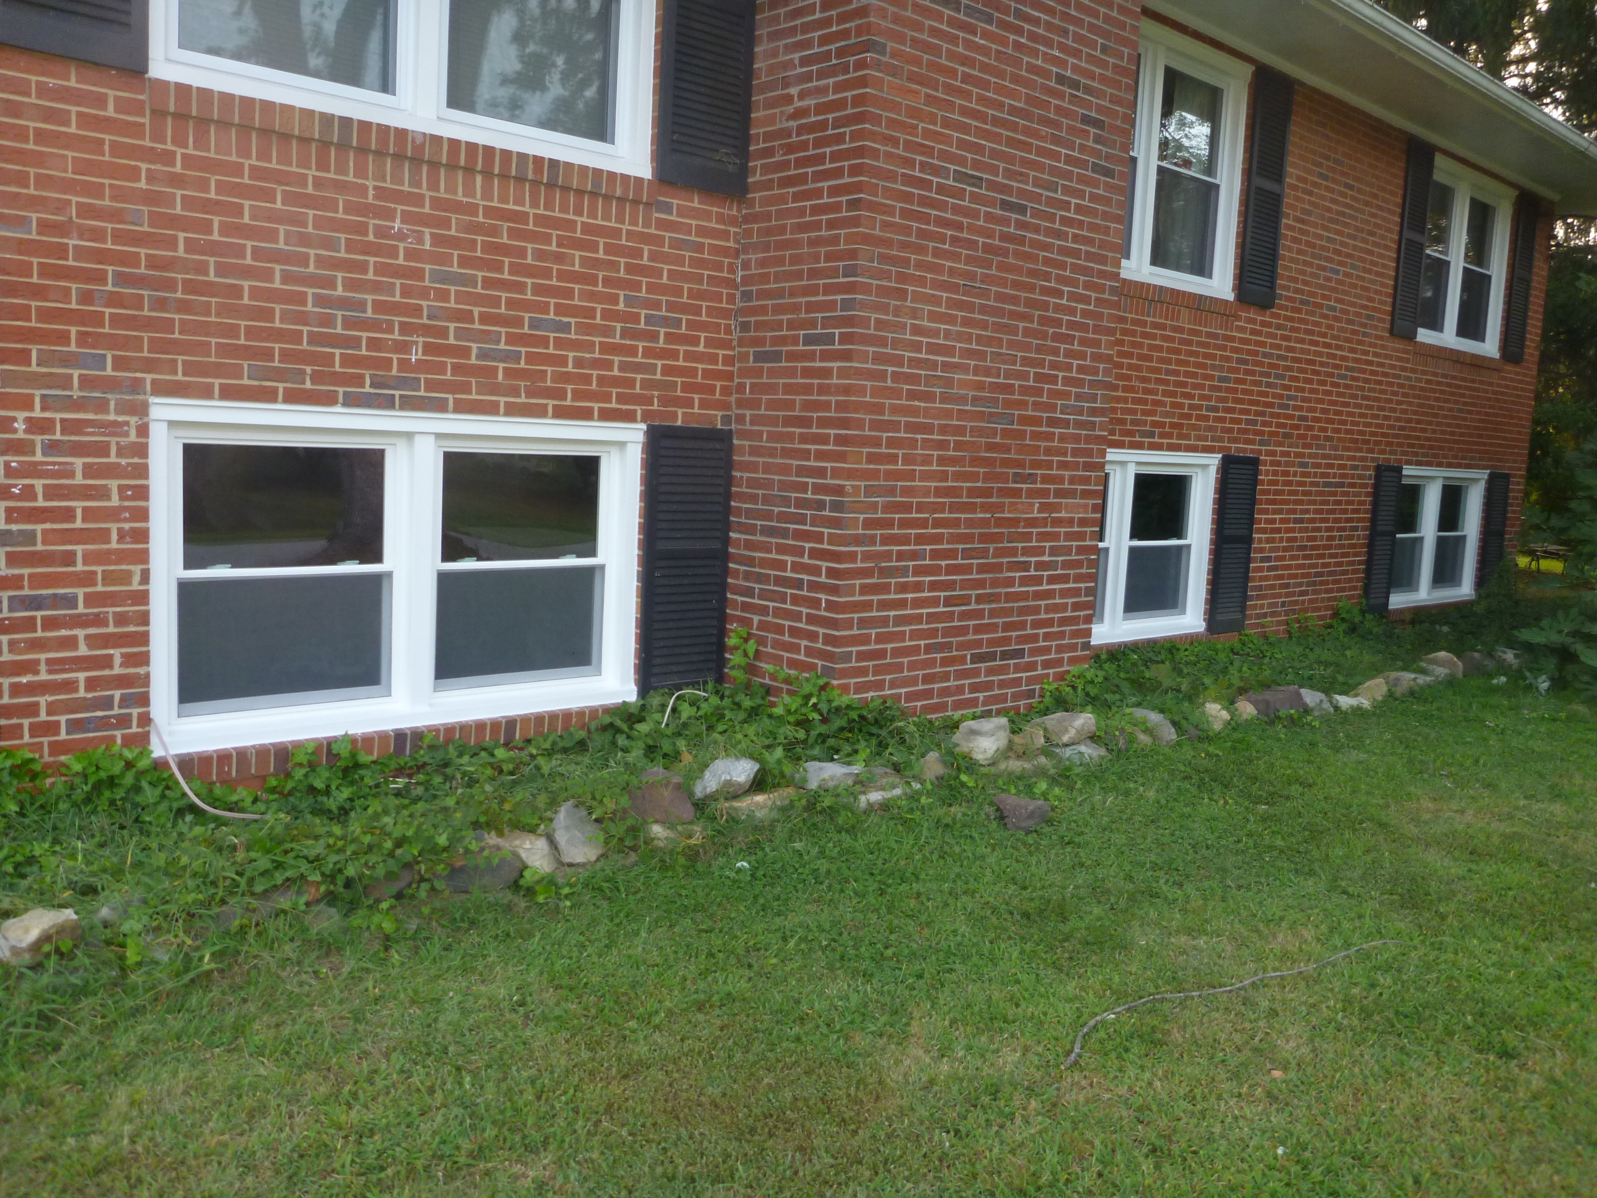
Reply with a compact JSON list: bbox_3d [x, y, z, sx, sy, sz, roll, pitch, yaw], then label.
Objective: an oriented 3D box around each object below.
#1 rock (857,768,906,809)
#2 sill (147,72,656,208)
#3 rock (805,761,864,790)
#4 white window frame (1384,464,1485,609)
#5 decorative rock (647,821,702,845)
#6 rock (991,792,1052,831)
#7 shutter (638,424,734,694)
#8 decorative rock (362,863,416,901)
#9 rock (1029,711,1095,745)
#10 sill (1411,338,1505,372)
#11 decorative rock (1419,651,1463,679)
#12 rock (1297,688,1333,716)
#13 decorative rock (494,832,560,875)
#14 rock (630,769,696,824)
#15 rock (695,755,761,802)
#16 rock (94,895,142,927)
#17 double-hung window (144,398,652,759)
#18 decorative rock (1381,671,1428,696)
[{"bbox_3d":[0.319,0.733,5.019,0.200,0.130,0.150,-4,9,-42],"label":"rock"},{"bbox_3d":[-1.346,-1.653,4.773,1.965,0.100,0.110,-4,9,-42],"label":"sill"},{"bbox_3d":[0.133,0.694,5.029,0.230,0.090,0.164,-4,9,-42],"label":"rock"},{"bbox_3d":[5.609,-0.547,11.348,1.940,1.190,0.120,-4,9,-42],"label":"white window frame"},{"bbox_3d":[-0.437,0.824,4.490,0.200,0.075,0.150,-4,9,-42],"label":"decorative rock"},{"bbox_3d":[0.860,0.818,4.972,0.220,0.126,0.176,-4,9,-42],"label":"rock"},{"bbox_3d":[-0.495,-0.154,5.736,0.445,1.200,0.040,-4,9,-42],"label":"shutter"},{"bbox_3d":[-1.216,0.839,3.839,0.170,0.110,0.140,-4,9,-42],"label":"decorative rock"},{"bbox_3d":[1.246,0.614,6.125,0.347,0.126,0.243,-4,9,-42],"label":"rock"},{"bbox_3d":[5.557,-2.052,10.944,1.909,0.106,0.110,-4,9,-42],"label":"sill"},{"bbox_3d":[4.384,0.449,8.805,0.273,0.168,0.205,-4,9,-42],"label":"decorative rock"},{"bbox_3d":[2.937,0.588,7.338,0.190,0.155,0.180,-4,9,-42],"label":"rock"},{"bbox_3d":[-0.864,0.808,4.115,0.200,0.120,0.170,-4,9,-42],"label":"decorative rock"},{"bbox_3d":[-0.470,0.681,4.466,0.221,0.156,0.155,-4,9,-42],"label":"rock"},{"bbox_3d":[-0.260,0.647,4.655,0.224,0.127,0.157,-4,9,-42],"label":"rock"},{"bbox_3d":[-1.768,0.808,3.353,0.140,0.085,0.110,-4,9,-42],"label":"rock"},{"bbox_3d":[-1.423,-0.105,4.944,1.965,1.195,0.120,-4,9,-42],"label":"double-hung window"},{"bbox_3d":[3.851,0.538,8.212,0.330,0.140,0.240,-4,9,-42],"label":"decorative rock"}]

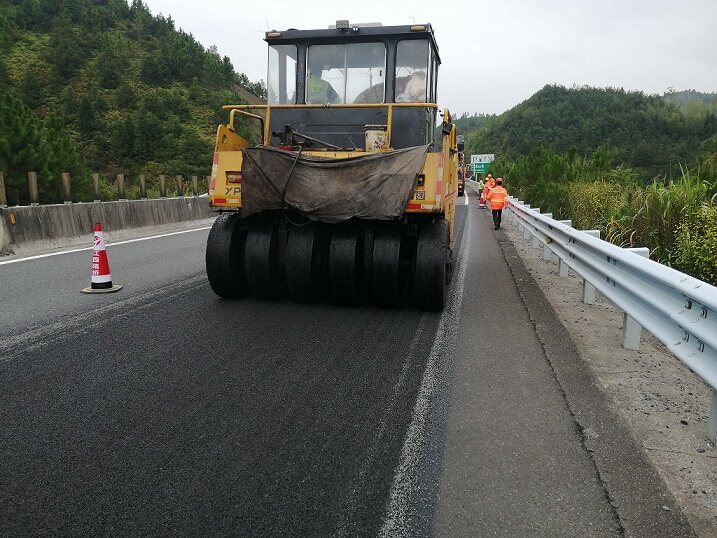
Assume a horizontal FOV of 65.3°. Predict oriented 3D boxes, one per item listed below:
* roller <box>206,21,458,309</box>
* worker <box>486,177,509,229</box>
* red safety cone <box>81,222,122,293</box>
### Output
[{"bbox_3d":[0.065,-1.514,8.358,2.820,3.360,4.900,2,9,12],"label":"roller"},{"bbox_3d":[4.526,-2.147,18.180,0.620,1.680,0.450,2,9,12],"label":"worker"},{"bbox_3d":[-3.489,-0.168,7.547,0.530,0.890,0.530,2,9,12],"label":"red safety cone"}]

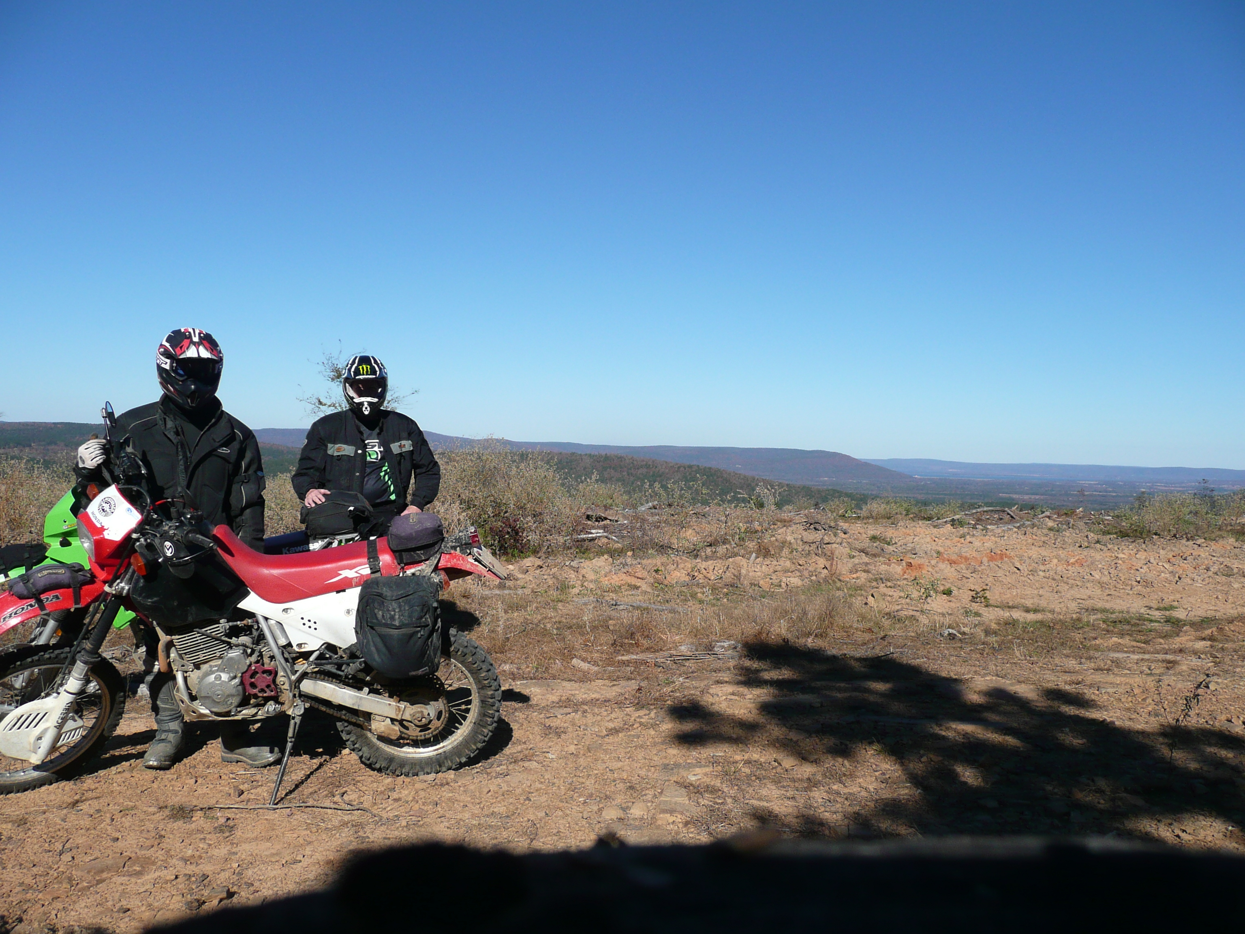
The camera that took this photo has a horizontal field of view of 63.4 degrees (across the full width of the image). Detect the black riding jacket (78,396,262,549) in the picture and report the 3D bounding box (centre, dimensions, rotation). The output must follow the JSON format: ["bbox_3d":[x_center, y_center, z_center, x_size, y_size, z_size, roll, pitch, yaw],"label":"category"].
[{"bbox_3d":[-1.817,0.049,4.050,0.700,0.680,0.450,1,0,-22],"label":"black riding jacket"}]

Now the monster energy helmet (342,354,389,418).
[{"bbox_3d":[-1.441,-0.461,5.650,0.250,0.280,0.345,1,14,-15],"label":"monster energy helmet"}]

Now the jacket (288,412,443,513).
[{"bbox_3d":[-1.425,-0.030,5.600,0.760,0.600,0.400,1,0,-17],"label":"jacket"}]

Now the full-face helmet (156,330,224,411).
[{"bbox_3d":[-1.756,-0.402,4.100,0.250,0.285,0.350,1,16,-29],"label":"full-face helmet"}]

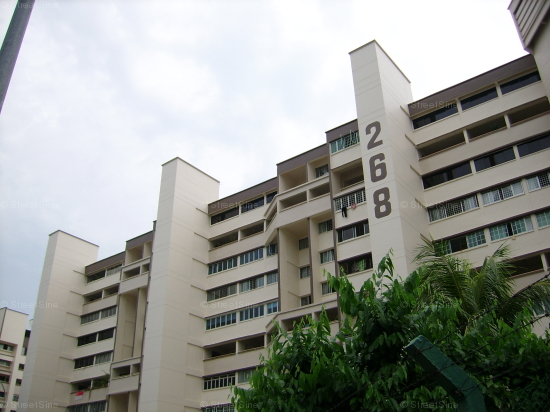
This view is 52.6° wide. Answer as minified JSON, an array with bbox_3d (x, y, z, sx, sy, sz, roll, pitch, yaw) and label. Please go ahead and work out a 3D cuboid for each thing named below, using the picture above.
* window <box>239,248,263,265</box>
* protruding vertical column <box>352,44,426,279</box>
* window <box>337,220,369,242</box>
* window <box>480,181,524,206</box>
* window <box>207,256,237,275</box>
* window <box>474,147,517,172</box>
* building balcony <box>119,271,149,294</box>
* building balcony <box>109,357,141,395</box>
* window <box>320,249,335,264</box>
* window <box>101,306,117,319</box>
[{"bbox_3d":[-2.234,4.928,53.690,2.902,1.079,0.150,-21,-34,32],"label":"window"},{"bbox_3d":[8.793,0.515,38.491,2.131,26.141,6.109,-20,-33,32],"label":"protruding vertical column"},{"bbox_3d":[5.902,1.932,41.875,2.710,1.160,0.200,-21,-35,32],"label":"window"},{"bbox_3d":[15.227,-0.796,37.146,2.691,0.984,0.130,-21,-34,32],"label":"window"},{"bbox_3d":[-5.219,6.040,55.702,3.869,1.100,0.150,-21,-34,32],"label":"window"},{"bbox_3d":[15.197,-3.173,38.419,2.695,1.018,0.130,-21,-34,32],"label":"window"},{"bbox_3d":[-15.970,9.226,64.998,5.091,1.578,1.324,-21,-34,32],"label":"building balcony"},{"bbox_3d":[-14.358,17.298,56.039,4.990,3.260,2.000,-21,-35,32],"label":"building balcony"},{"bbox_3d":[4.579,4.317,47.305,1.527,1.039,0.150,-21,-34,32],"label":"window"},{"bbox_3d":[-19.797,12.768,66.283,2.742,1.022,0.130,-21,-34,32],"label":"window"}]

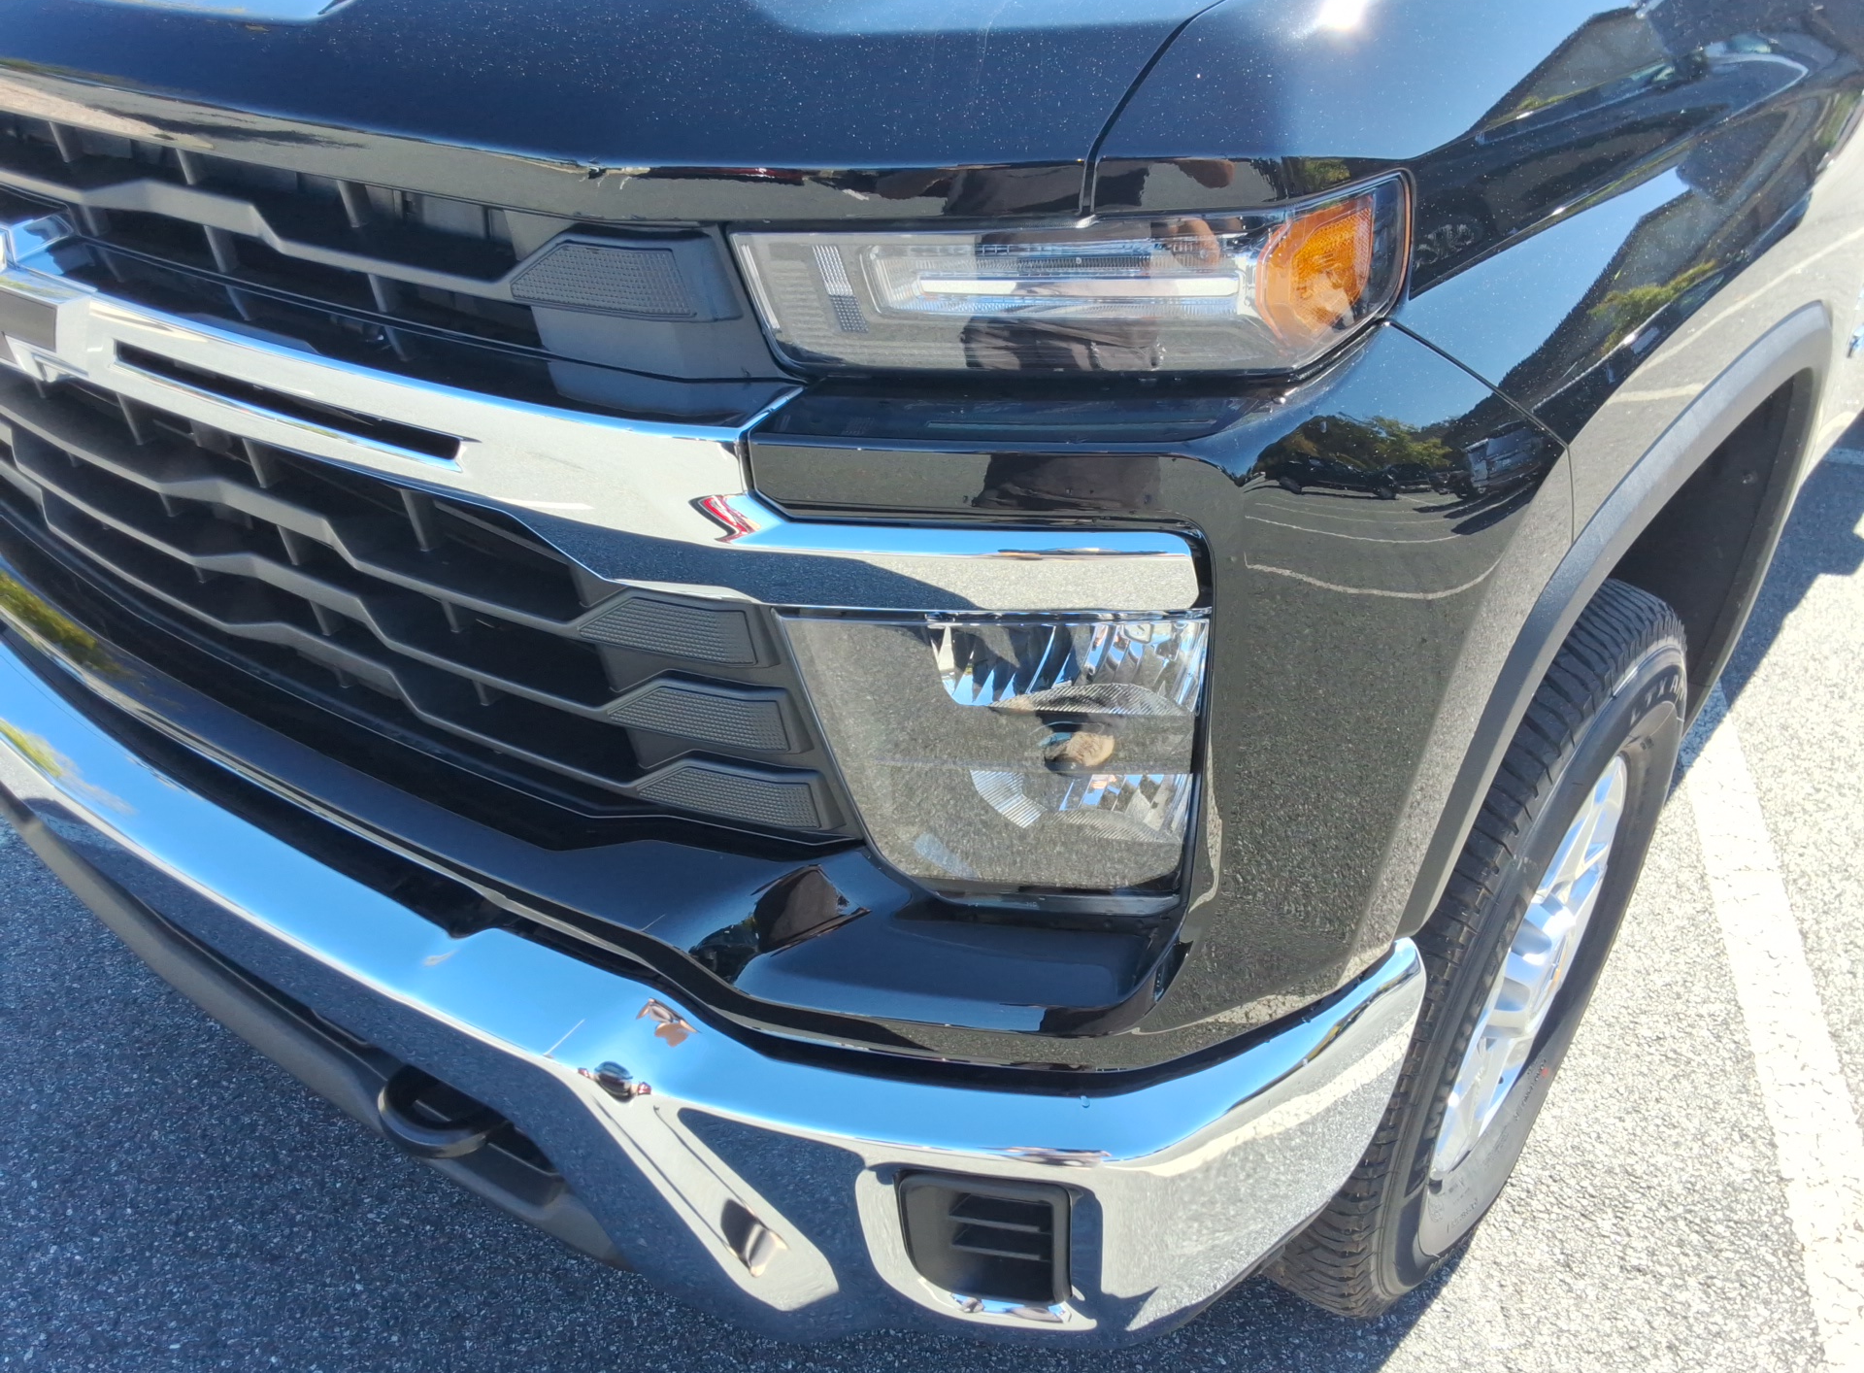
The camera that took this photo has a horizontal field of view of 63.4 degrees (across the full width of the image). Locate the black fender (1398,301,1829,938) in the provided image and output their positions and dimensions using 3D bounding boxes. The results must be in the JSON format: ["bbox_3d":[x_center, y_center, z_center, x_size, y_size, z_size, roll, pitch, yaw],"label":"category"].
[{"bbox_3d":[0.629,-0.059,1.358,0.110,0.585,1.140,24,37,34],"label":"black fender"}]

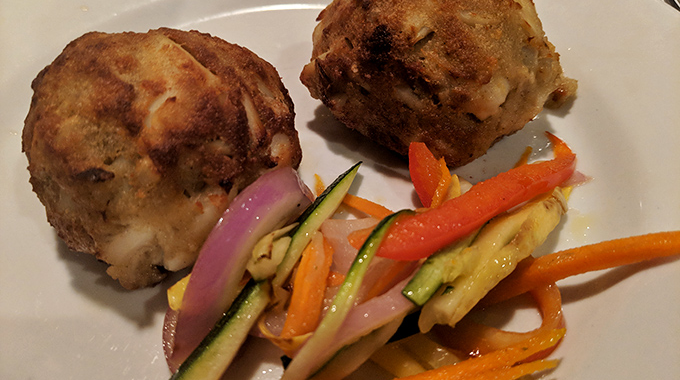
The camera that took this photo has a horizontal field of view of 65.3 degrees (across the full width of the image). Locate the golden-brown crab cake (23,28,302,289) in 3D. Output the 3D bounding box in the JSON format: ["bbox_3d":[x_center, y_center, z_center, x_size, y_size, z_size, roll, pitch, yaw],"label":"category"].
[{"bbox_3d":[-0.048,-0.011,0.151,0.076,0.058,0.079,-3,52,0],"label":"golden-brown crab cake"}]

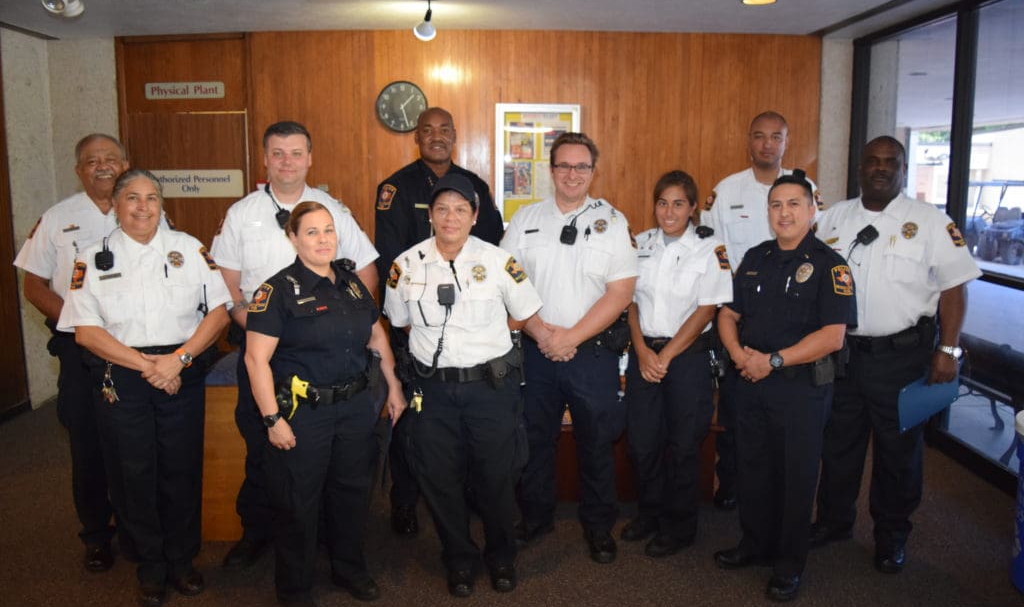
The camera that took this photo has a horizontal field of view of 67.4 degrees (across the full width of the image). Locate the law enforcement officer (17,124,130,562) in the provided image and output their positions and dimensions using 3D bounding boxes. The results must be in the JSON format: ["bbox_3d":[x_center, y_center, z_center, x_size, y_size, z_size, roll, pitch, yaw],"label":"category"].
[{"bbox_3d":[-1.638,0.201,3.091,0.600,1.771,0.400,-4,10,-24],"label":"law enforcement officer"}]

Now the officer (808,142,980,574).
[{"bbox_3d":[1.528,0.196,3.168,0.640,1.759,0.420,4,10,24],"label":"officer"}]

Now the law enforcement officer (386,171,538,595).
[{"bbox_3d":[-0.161,0.310,2.937,0.580,1.596,0.380,0,9,3],"label":"law enforcement officer"}]

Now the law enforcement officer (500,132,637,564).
[{"bbox_3d":[0.236,0.192,3.213,0.580,1.780,0.420,2,9,15],"label":"law enforcement officer"}]

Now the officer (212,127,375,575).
[{"bbox_3d":[-0.863,0.178,3.117,0.630,1.809,0.400,-2,9,-15],"label":"officer"}]

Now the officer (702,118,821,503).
[{"bbox_3d":[1.183,0.037,3.712,0.580,1.901,0.380,2,9,15],"label":"officer"}]

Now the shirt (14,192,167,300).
[{"bbox_3d":[-1.673,-0.174,3.100,0.590,0.570,0.310,-5,10,-28],"label":"shirt"}]

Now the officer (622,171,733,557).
[{"bbox_3d":[0.703,0.256,3.284,0.470,1.630,0.370,6,11,33],"label":"officer"}]

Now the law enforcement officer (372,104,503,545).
[{"bbox_3d":[-0.333,0.103,3.434,0.600,1.890,0.370,-2,9,-13],"label":"law enforcement officer"}]

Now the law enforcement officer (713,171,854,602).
[{"bbox_3d":[1.037,0.309,2.945,0.540,1.630,0.430,8,12,42],"label":"law enforcement officer"}]

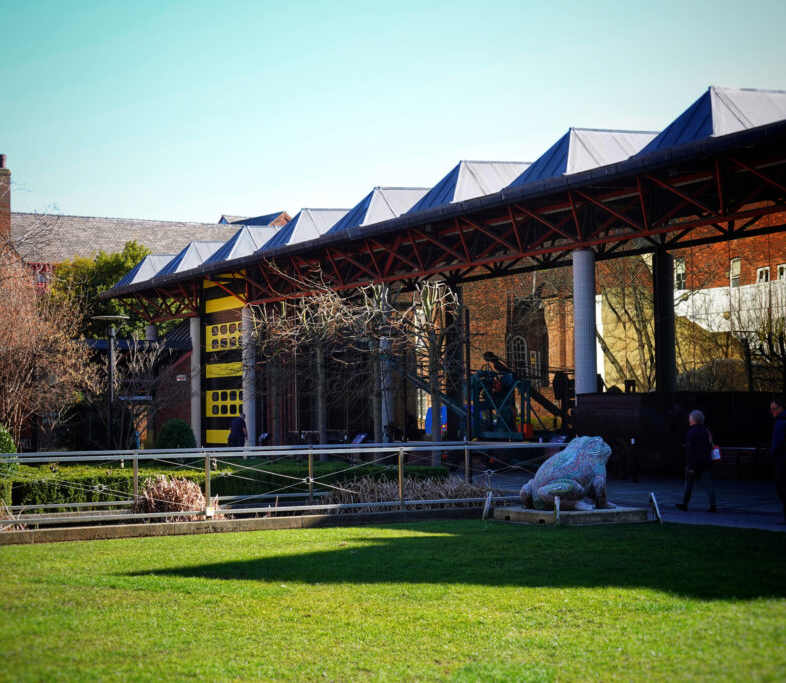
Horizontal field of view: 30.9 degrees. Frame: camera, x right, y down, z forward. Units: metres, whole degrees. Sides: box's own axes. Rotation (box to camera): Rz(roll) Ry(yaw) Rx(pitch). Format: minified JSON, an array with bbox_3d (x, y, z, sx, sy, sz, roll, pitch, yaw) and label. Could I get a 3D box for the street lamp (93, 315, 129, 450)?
[{"bbox_3d":[-7.336,1.466,36.976,1.040,4.256,1.040,1,-4,-30],"label":"street lamp"}]

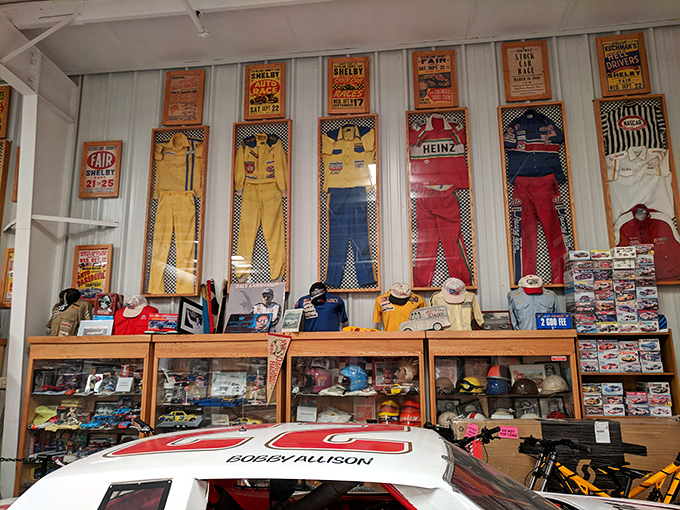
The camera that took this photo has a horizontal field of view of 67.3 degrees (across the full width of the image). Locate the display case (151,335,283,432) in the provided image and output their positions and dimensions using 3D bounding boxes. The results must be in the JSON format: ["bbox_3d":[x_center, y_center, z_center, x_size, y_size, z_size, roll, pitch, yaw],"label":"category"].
[{"bbox_3d":[-1.045,1.640,4.642,1.218,1.800,0.550,-2,-11,8],"label":"display case"}]

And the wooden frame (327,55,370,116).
[{"bbox_3d":[0.092,-1.793,5.409,0.435,0.626,0.030,-1,-10,8],"label":"wooden frame"}]

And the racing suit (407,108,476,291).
[{"bbox_3d":[0.986,-0.557,5.031,0.612,1.818,0.080,-2,-10,7],"label":"racing suit"}]

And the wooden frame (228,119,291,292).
[{"bbox_3d":[-0.818,-0.513,5.277,0.607,1.821,0.078,-2,-11,8],"label":"wooden frame"}]

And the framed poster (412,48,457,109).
[{"bbox_3d":[0.992,-1.825,5.306,0.447,0.645,0.027,-2,-10,7],"label":"framed poster"}]

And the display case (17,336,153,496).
[{"bbox_3d":[-2.266,1.684,4.804,1.224,1.800,0.550,-2,-11,8],"label":"display case"}]

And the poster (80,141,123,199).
[{"bbox_3d":[-2.624,-0.942,5.614,0.447,0.645,0.027,-2,-10,7],"label":"poster"}]

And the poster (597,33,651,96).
[{"bbox_3d":[2.800,-1.876,5.048,0.435,0.626,0.030,-2,-11,8],"label":"poster"}]

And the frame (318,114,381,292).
[{"bbox_3d":[0.091,-0.534,5.154,0.607,1.821,0.078,-2,-11,8],"label":"frame"}]

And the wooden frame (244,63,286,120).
[{"bbox_3d":[-0.811,-1.768,5.530,0.447,0.645,0.027,-2,-10,7],"label":"wooden frame"}]

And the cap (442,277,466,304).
[{"bbox_3d":[1.005,0.315,4.492,0.205,0.145,0.260,-1,30,3],"label":"cap"}]

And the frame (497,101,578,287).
[{"bbox_3d":[1.903,-0.589,4.912,0.607,1.821,0.078,-2,-11,8],"label":"frame"}]

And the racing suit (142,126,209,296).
[{"bbox_3d":[-1.737,-0.474,5.398,0.607,1.821,0.078,-1,-10,8],"label":"racing suit"}]

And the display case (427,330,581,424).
[{"bbox_3d":[1.373,1.563,4.323,1.210,1.800,0.520,-2,-10,7],"label":"display case"}]

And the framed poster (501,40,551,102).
[{"bbox_3d":[1.902,-1.871,5.197,0.447,0.645,0.027,-2,-10,7],"label":"framed poster"}]

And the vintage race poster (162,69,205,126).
[{"bbox_3d":[-1.721,-1.738,5.643,0.447,0.645,0.027,-2,-10,7],"label":"vintage race poster"}]

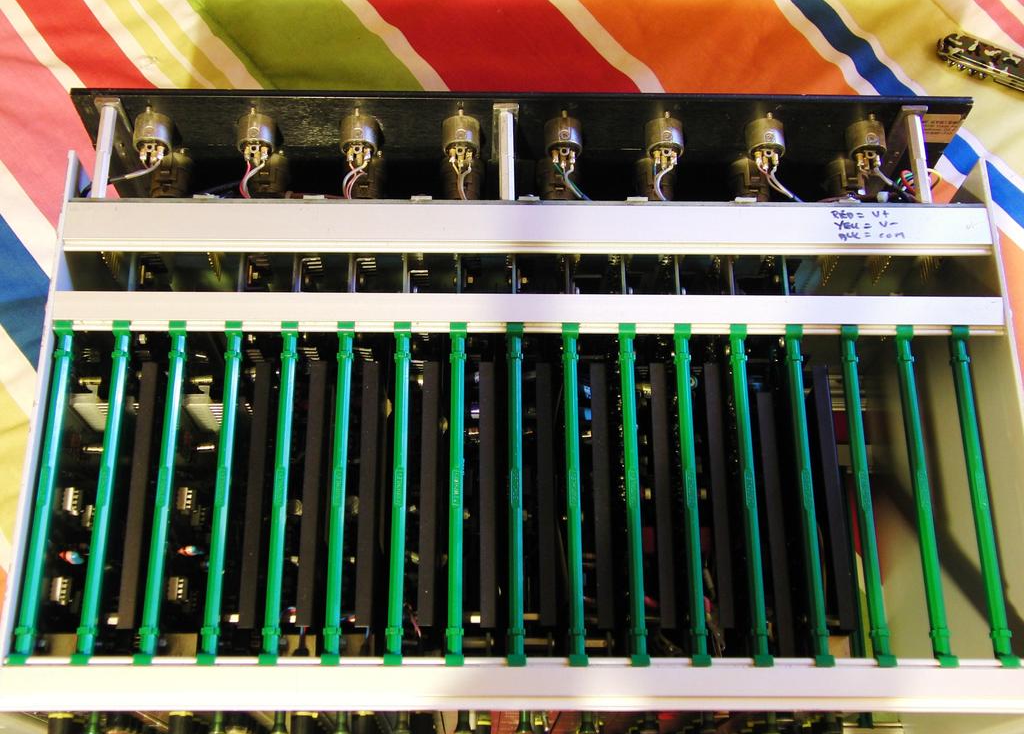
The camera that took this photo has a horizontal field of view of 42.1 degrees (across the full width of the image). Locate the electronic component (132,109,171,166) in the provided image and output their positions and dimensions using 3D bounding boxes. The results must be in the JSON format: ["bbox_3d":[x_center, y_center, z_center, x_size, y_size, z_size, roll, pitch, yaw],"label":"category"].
[{"bbox_3d":[-0.193,-0.123,0.715,0.021,0.021,0.029,0,67,-2],"label":"electronic component"}]

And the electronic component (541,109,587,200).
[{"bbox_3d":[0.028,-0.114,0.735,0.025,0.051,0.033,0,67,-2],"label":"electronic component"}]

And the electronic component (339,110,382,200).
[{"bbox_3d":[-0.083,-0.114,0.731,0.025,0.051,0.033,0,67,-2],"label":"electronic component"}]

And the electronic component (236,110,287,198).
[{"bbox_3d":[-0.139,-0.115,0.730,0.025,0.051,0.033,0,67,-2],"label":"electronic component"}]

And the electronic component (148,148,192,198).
[{"bbox_3d":[-0.193,-0.105,0.754,0.024,0.024,0.032,0,67,-2],"label":"electronic component"}]

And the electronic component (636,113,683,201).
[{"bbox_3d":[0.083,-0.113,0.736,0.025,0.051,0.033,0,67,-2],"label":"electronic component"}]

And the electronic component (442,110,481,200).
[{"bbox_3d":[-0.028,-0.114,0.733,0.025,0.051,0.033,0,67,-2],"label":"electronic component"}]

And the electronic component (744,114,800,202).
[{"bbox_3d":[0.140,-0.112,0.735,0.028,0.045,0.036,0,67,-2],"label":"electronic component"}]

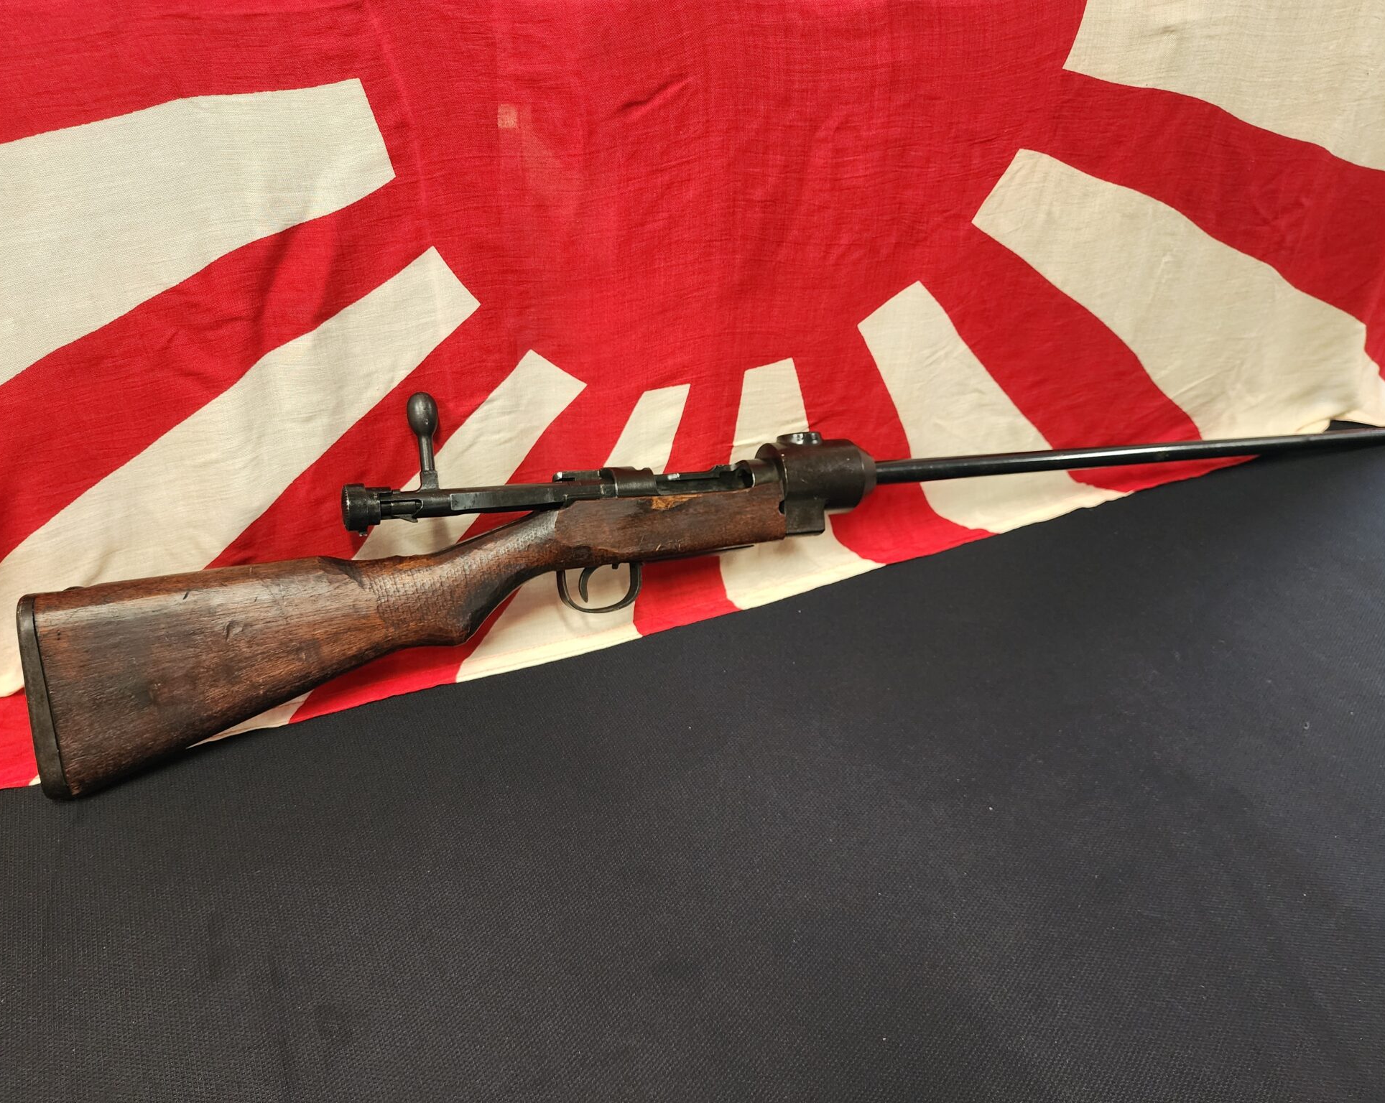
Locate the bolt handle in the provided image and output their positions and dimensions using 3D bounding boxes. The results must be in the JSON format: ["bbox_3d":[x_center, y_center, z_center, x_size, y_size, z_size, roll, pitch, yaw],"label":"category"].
[{"bbox_3d":[-0.176,-0.072,0.640,0.021,0.064,0.021,-6,11,-23],"label":"bolt handle"}]

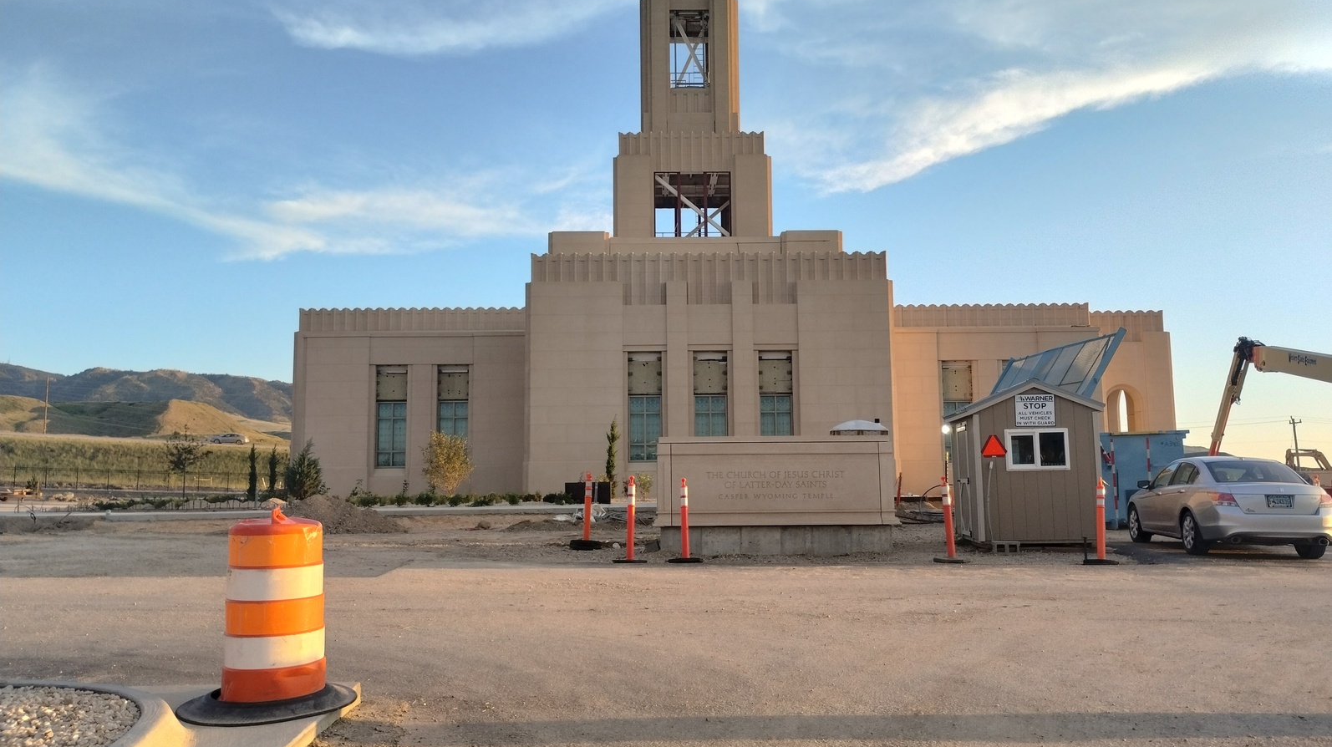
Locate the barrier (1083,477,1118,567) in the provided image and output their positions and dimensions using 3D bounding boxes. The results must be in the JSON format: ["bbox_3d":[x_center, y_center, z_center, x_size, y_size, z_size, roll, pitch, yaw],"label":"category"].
[{"bbox_3d":[5.449,1.844,13.523,0.437,1.076,0.420,-1,-6,0],"label":"barrier"}]

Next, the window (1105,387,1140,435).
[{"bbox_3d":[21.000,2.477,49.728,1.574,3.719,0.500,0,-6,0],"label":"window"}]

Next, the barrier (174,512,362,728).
[{"bbox_3d":[-2.014,1.201,5.557,0.870,1.010,0.870,-1,-6,0],"label":"barrier"}]

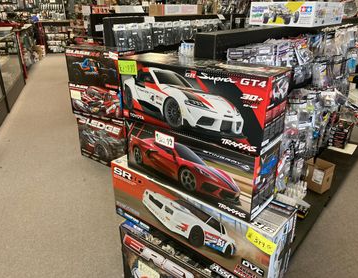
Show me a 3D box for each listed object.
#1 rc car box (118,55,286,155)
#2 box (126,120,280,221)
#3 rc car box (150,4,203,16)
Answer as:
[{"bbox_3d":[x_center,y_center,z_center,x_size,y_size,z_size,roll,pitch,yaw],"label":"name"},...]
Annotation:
[{"bbox_3d":[0.060,-0.145,1.022,0.560,0.217,0.173,16,28,35],"label":"rc car box"},{"bbox_3d":[0.060,0.059,1.103,0.560,0.217,0.173,17,29,36],"label":"box"},{"bbox_3d":[-0.016,-1.272,2.973,0.151,0.098,0.591,20,31,41],"label":"rc car box"}]

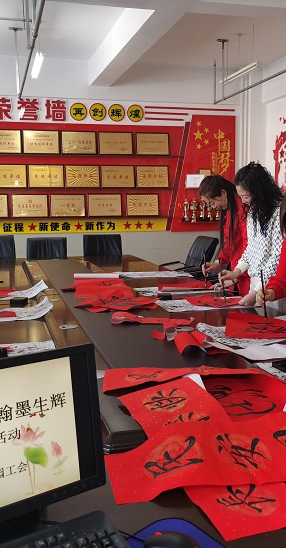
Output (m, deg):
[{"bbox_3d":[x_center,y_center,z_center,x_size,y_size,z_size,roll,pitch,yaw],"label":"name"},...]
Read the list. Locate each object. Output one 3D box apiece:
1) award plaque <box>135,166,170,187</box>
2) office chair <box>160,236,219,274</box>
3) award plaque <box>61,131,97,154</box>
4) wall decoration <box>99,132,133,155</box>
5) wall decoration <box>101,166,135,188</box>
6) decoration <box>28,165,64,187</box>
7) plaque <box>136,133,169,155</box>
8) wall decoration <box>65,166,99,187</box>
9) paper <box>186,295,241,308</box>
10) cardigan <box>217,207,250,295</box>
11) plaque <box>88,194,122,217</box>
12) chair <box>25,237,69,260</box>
[{"bbox_3d":[0.175,-1.679,9.865,0.585,0.385,0.030,-2,7,-14],"label":"award plaque"},{"bbox_3d":[0.515,0.078,6.471,0.650,0.955,0.570,-4,8,-25],"label":"office chair"},{"bbox_3d":[-1.034,-2.116,9.200,0.580,0.380,0.030,-2,8,-15],"label":"award plaque"},{"bbox_3d":[-0.451,-2.205,9.639,0.585,0.385,0.030,-2,7,-14],"label":"wall decoration"},{"bbox_3d":[-0.403,-1.573,9.282,0.565,0.360,0.030,-2,8,-14],"label":"wall decoration"},{"bbox_3d":[-1.540,-1.564,9.137,0.580,0.380,0.030,-2,8,-15],"label":"decoration"},{"bbox_3d":[0.184,-2.226,9.799,0.585,0.385,0.030,-2,7,-14],"label":"plaque"},{"bbox_3d":[-1.005,-1.634,9.570,0.585,0.385,0.030,-2,7,-14],"label":"wall decoration"},{"bbox_3d":[0.444,0.155,3.522,0.350,0.030,0.340,-2,7,-14],"label":"paper"},{"bbox_3d":[0.732,-0.201,4.320,0.390,0.700,0.450,-2,8,-15],"label":"cardigan"},{"bbox_3d":[-0.646,-1.164,9.721,0.585,0.385,0.030,-2,7,-14],"label":"plaque"},{"bbox_3d":[-1.059,0.082,6.501,0.560,0.955,0.620,-2,8,-14],"label":"chair"}]

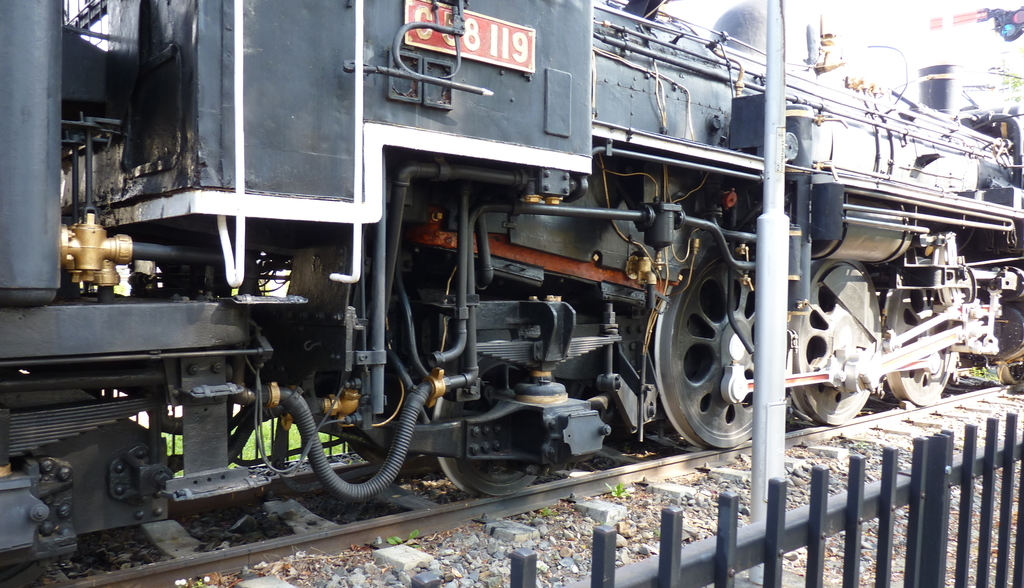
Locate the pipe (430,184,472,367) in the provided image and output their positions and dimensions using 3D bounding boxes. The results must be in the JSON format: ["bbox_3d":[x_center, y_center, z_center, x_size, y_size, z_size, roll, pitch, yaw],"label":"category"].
[{"bbox_3d":[-0.287,-0.092,3.767,0.170,0.850,0.055,0,2,-41],"label":"pipe"}]

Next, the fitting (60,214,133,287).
[{"bbox_3d":[-1.452,-0.152,2.780,0.220,0.250,0.140,0,2,-41],"label":"fitting"}]

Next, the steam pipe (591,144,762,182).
[{"bbox_3d":[1.051,-0.766,4.789,1.620,0.060,0.055,0,2,-41],"label":"steam pipe"}]

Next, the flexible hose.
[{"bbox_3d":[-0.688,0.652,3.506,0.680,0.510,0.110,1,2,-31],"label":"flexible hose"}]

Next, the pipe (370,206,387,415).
[{"bbox_3d":[-0.576,0.081,3.469,0.056,0.890,0.056,2,2,0],"label":"pipe"}]

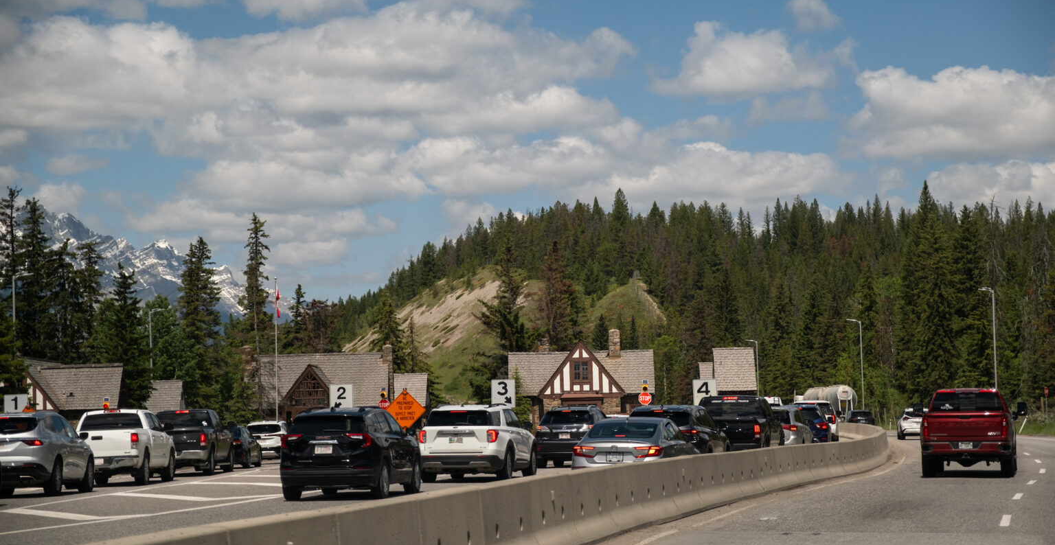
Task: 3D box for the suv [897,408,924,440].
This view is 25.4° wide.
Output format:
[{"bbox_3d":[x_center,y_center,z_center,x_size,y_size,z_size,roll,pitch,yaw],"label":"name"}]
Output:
[{"bbox_3d":[20.666,8.068,124.633,1.820,1.650,4.400,-1,-4,5],"label":"suv"}]

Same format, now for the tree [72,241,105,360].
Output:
[{"bbox_3d":[-31.366,5.238,167.520,3.000,15.000,3.000,-1,-4,0],"label":"tree"}]

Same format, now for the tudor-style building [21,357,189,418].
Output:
[{"bbox_3d":[-25.545,7.809,136.814,11.000,5.800,7.500,-1,-4,0],"label":"tudor-style building"}]

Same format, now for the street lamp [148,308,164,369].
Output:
[{"bbox_3d":[-23.706,6.646,149.729,1.100,8.880,0.300,-1,-4,6],"label":"street lamp"}]

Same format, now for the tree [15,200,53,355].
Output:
[{"bbox_3d":[-35.114,3.752,167.415,3.600,18.300,3.600,-1,-4,0],"label":"tree"}]

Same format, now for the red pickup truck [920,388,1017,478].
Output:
[{"bbox_3d":[10.491,3.784,55.569,2.080,2.030,6.350,-2,-4,13],"label":"red pickup truck"}]

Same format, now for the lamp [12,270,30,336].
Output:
[{"bbox_3d":[-30.042,5.537,139.648,1.300,11.000,0.350,-1,-4,0],"label":"lamp"}]

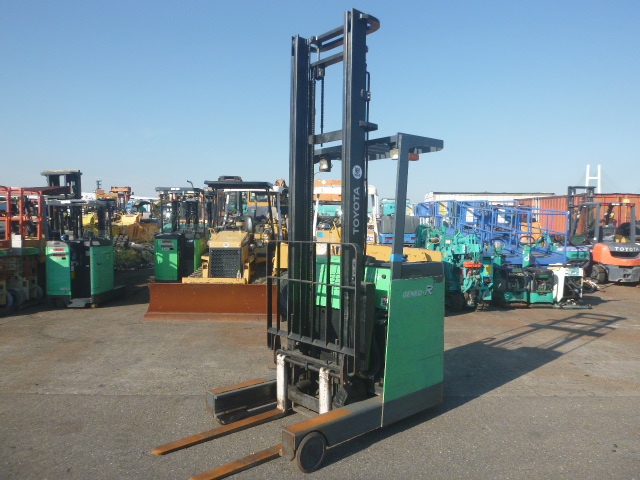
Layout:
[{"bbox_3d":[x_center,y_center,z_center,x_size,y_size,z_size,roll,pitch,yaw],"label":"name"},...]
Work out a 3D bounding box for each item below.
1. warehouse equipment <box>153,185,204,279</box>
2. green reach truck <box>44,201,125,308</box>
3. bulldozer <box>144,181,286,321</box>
[{"bbox_3d":[-3.380,0.049,11.651,1.000,2.520,1.900,0,1,-1],"label":"warehouse equipment"},{"bbox_3d":[-5.031,0.261,10.153,1.000,2.180,1.950,0,1,-2],"label":"green reach truck"},{"bbox_3d":[-1.810,0.065,9.551,2.380,2.600,3.400,0,1,2],"label":"bulldozer"}]

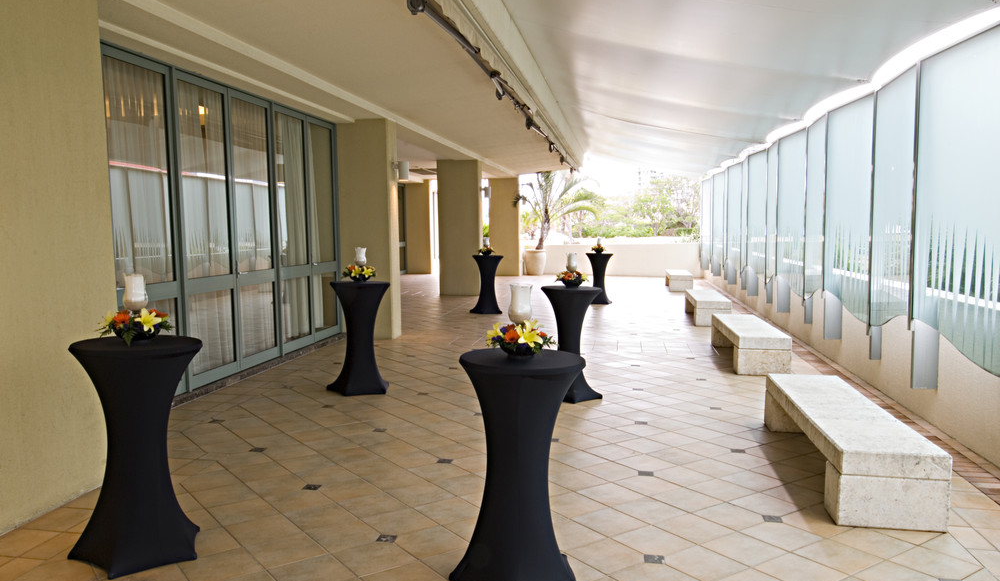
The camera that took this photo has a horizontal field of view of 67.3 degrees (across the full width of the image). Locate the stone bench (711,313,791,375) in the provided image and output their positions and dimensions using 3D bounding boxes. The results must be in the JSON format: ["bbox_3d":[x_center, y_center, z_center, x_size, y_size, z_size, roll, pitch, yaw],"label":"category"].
[{"bbox_3d":[3.234,0.673,9.822,0.580,0.450,2.220,1,5,8],"label":"stone bench"}]

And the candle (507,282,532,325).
[{"bbox_3d":[0.096,0.071,3.511,0.117,0.203,0.117,0,5,9],"label":"candle"}]

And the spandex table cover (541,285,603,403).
[{"bbox_3d":[0.719,0.524,7.629,0.630,1.100,0.630,0,5,0],"label":"spandex table cover"}]

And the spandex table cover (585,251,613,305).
[{"bbox_3d":[2.095,-0.277,15.791,0.625,1.095,0.625,0,5,9],"label":"spandex table cover"}]

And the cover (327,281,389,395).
[{"bbox_3d":[-1.456,0.487,7.850,0.630,1.100,0.630,0,5,0],"label":"cover"}]

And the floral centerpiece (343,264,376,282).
[{"bbox_3d":[-1.456,-0.150,7.794,0.345,0.180,0.335,0,5,0],"label":"floral centerpiece"}]

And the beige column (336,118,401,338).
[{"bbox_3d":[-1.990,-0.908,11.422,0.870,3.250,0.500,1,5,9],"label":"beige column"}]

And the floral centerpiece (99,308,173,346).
[{"bbox_3d":[-1.893,0.183,3.905,0.345,0.168,0.345,0,5,9],"label":"floral centerpiece"}]

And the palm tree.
[{"bbox_3d":[1.953,-2.887,25.500,3.000,3.100,2.800,0,5,0],"label":"palm tree"}]

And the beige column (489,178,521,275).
[{"bbox_3d":[0.158,-2.096,24.700,0.972,3.211,0.524,0,5,9],"label":"beige column"}]

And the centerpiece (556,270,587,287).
[{"bbox_3d":[0.699,-0.114,7.264,0.314,0.160,0.314,0,5,9],"label":"centerpiece"}]

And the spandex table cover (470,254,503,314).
[{"bbox_3d":[-0.228,-0.128,14.497,0.625,1.095,0.625,0,5,9],"label":"spandex table cover"}]

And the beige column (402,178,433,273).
[{"bbox_3d":[-2.854,-2.212,26.537,0.946,3.211,0.524,0,5,9],"label":"beige column"}]

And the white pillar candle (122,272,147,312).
[{"bbox_3d":[-1.895,0.018,3.905,0.118,0.205,0.118,0,5,9],"label":"white pillar candle"}]

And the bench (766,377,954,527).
[{"bbox_3d":[2.450,1.059,5.432,0.580,0.450,2.260,1,5,9],"label":"bench"}]

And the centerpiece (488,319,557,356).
[{"bbox_3d":[0.104,0.235,3.619,0.335,0.175,0.325,0,5,0],"label":"centerpiece"}]

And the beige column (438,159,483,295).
[{"bbox_3d":[-0.943,-1.510,18.244,0.938,3.211,0.524,0,5,9],"label":"beige column"}]

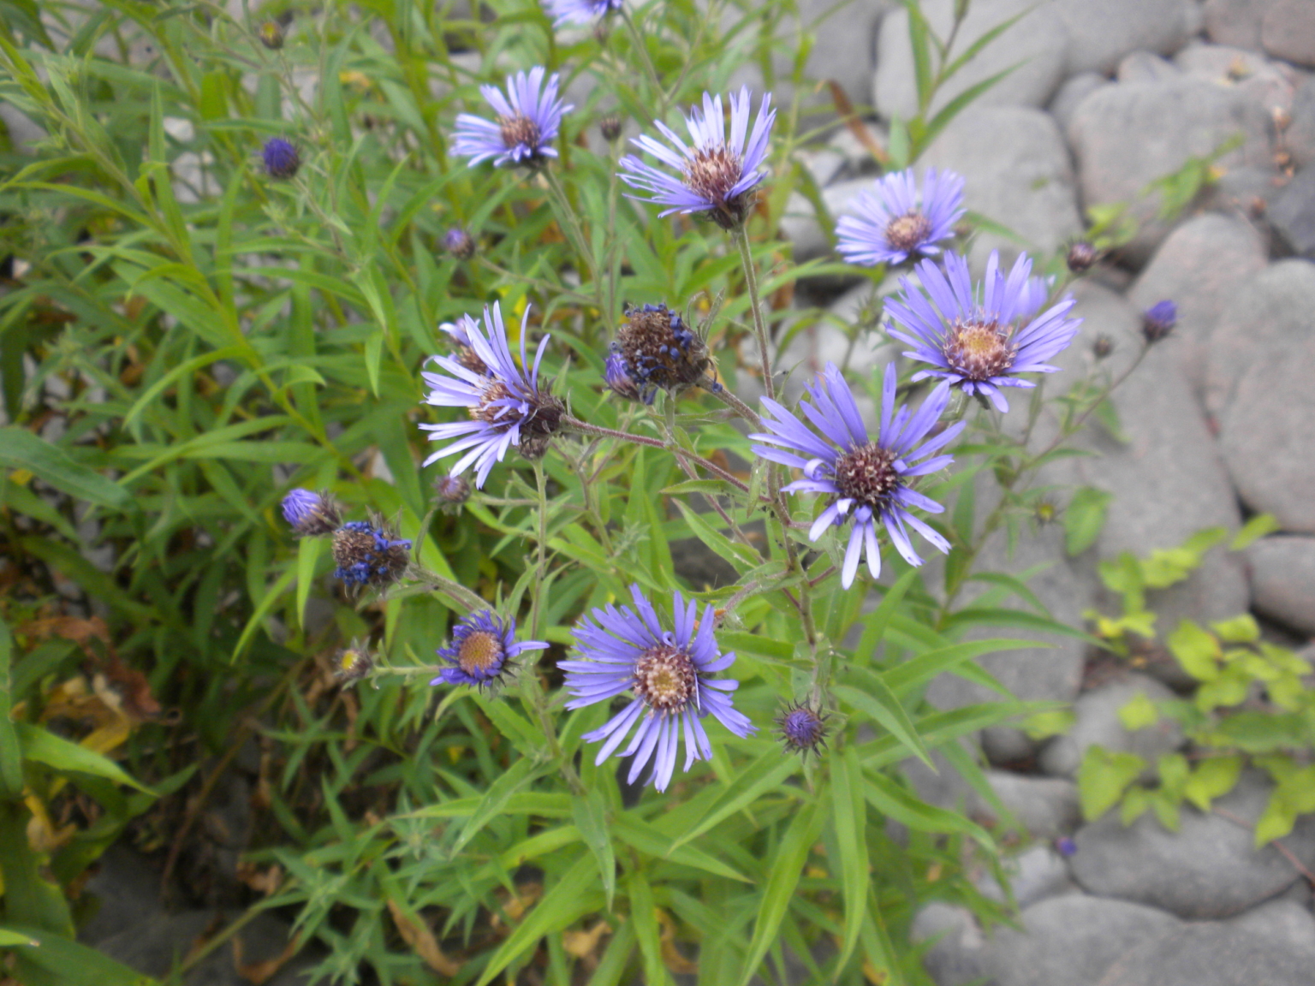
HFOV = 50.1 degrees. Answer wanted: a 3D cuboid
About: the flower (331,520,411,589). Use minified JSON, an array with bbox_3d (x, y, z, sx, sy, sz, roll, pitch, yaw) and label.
[{"bbox_3d":[-0.074,0.016,0.365,0.018,0.017,0.017,9,33,-36],"label":"flower"}]

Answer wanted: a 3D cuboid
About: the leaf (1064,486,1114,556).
[{"bbox_3d":[0.203,0.013,0.660,0.022,0.007,0.034,16,61,9],"label":"leaf"}]

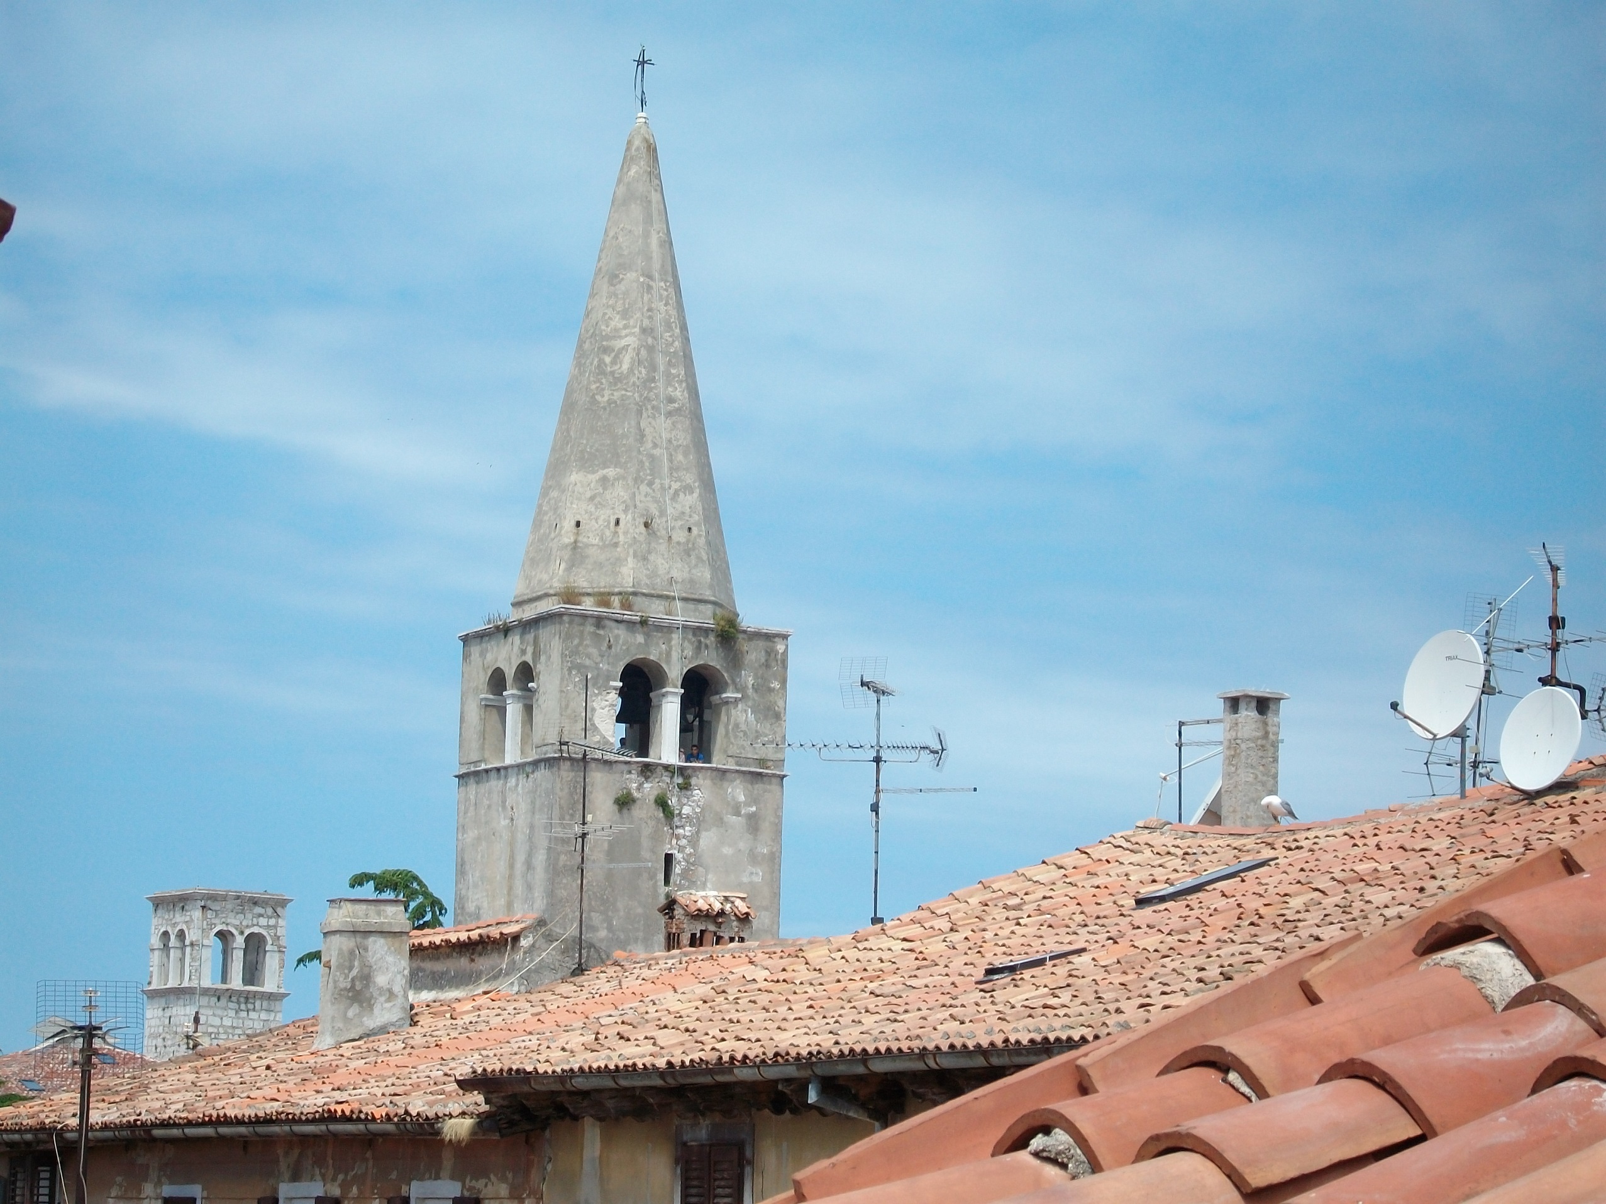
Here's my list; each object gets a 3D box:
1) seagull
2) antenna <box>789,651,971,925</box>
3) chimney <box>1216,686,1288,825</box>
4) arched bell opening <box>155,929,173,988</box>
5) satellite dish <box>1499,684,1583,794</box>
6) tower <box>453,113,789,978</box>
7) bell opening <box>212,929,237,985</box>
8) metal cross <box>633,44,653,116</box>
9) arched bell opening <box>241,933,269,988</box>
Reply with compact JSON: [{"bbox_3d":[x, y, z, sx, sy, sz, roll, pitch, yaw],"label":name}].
[{"bbox_3d":[5.278,2.288,49.222,0.420,0.320,0.200,8,-10,-40],"label":"seagull"},{"bbox_3d":[0.803,2.208,51.714,2.400,3.115,0.750,2,-8,0],"label":"antenna"},{"bbox_3d":[5.033,1.823,49.893,0.570,1.648,0.570,6,-9,-28],"label":"chimney"},{"bbox_3d":[-27.704,15.604,194.866,0.550,2.419,1.200,7,-10,-34],"label":"arched bell opening"},{"bbox_3d":[7.292,1.351,44.000,0.220,1.068,0.989,24,-21,-38],"label":"satellite dish"},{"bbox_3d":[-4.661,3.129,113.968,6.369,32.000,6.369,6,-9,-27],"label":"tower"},{"bbox_3d":[-25.207,15.401,192.906,1.151,2.406,0.550,7,-10,-34],"label":"bell opening"},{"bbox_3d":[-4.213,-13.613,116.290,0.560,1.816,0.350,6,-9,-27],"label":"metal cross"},{"bbox_3d":[-23.954,15.591,193.756,1.192,2.335,0.550,7,-10,-34],"label":"arched bell opening"}]

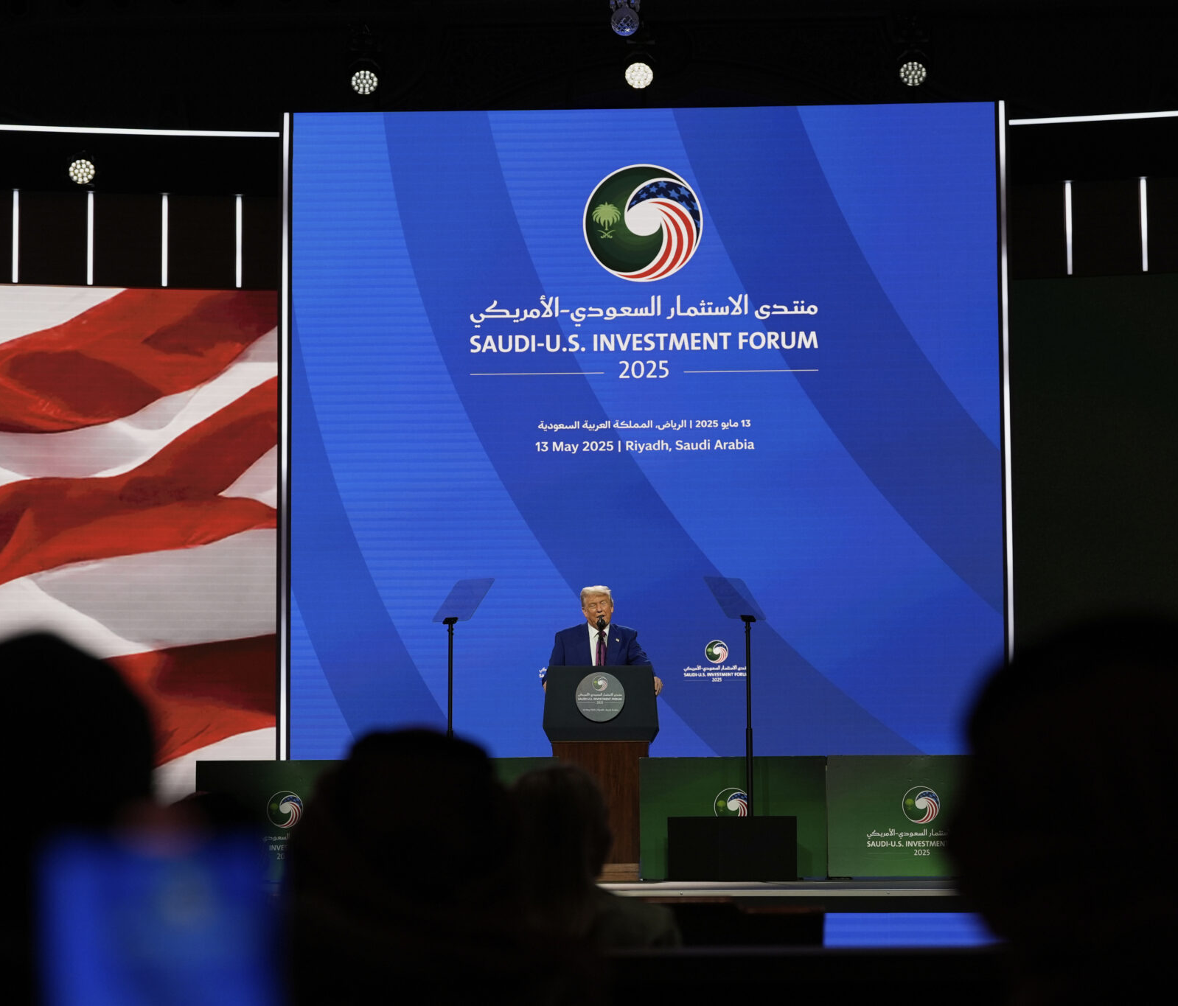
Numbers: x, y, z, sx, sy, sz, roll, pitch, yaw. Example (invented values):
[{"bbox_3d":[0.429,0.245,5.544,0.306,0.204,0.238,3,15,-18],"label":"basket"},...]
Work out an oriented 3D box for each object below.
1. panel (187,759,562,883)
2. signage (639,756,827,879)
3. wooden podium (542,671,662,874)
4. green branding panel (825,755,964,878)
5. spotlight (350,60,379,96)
[{"bbox_3d":[-1.359,2.030,21.150,2.300,0.775,0.080,-1,-6,4],"label":"panel"},{"bbox_3d":[0.914,1.995,20.950,1.190,0.775,0.080,-1,-6,2],"label":"signage"},{"bbox_3d":[0.080,1.731,21.500,0.740,1.330,0.620,-1,-6,2],"label":"wooden podium"},{"bbox_3d":[2.110,1.994,21.050,1.190,0.775,0.080,0,-6,0],"label":"green branding panel"},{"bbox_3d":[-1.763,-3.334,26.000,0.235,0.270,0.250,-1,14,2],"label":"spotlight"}]

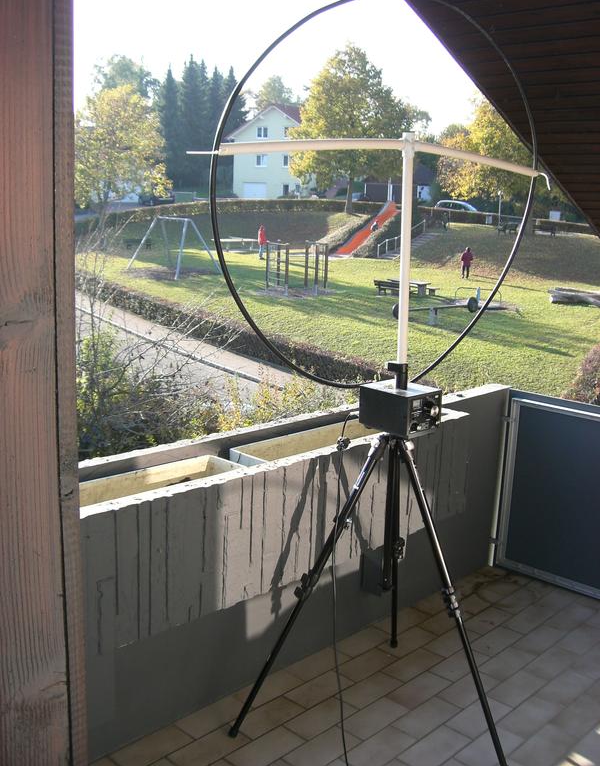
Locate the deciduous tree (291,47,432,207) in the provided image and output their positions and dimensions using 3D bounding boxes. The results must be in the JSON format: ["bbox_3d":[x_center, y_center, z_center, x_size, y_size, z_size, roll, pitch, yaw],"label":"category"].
[{"bbox_3d":[3.930,-16.841,58.000,9.000,11.000,9.000,2,12,0],"label":"deciduous tree"}]

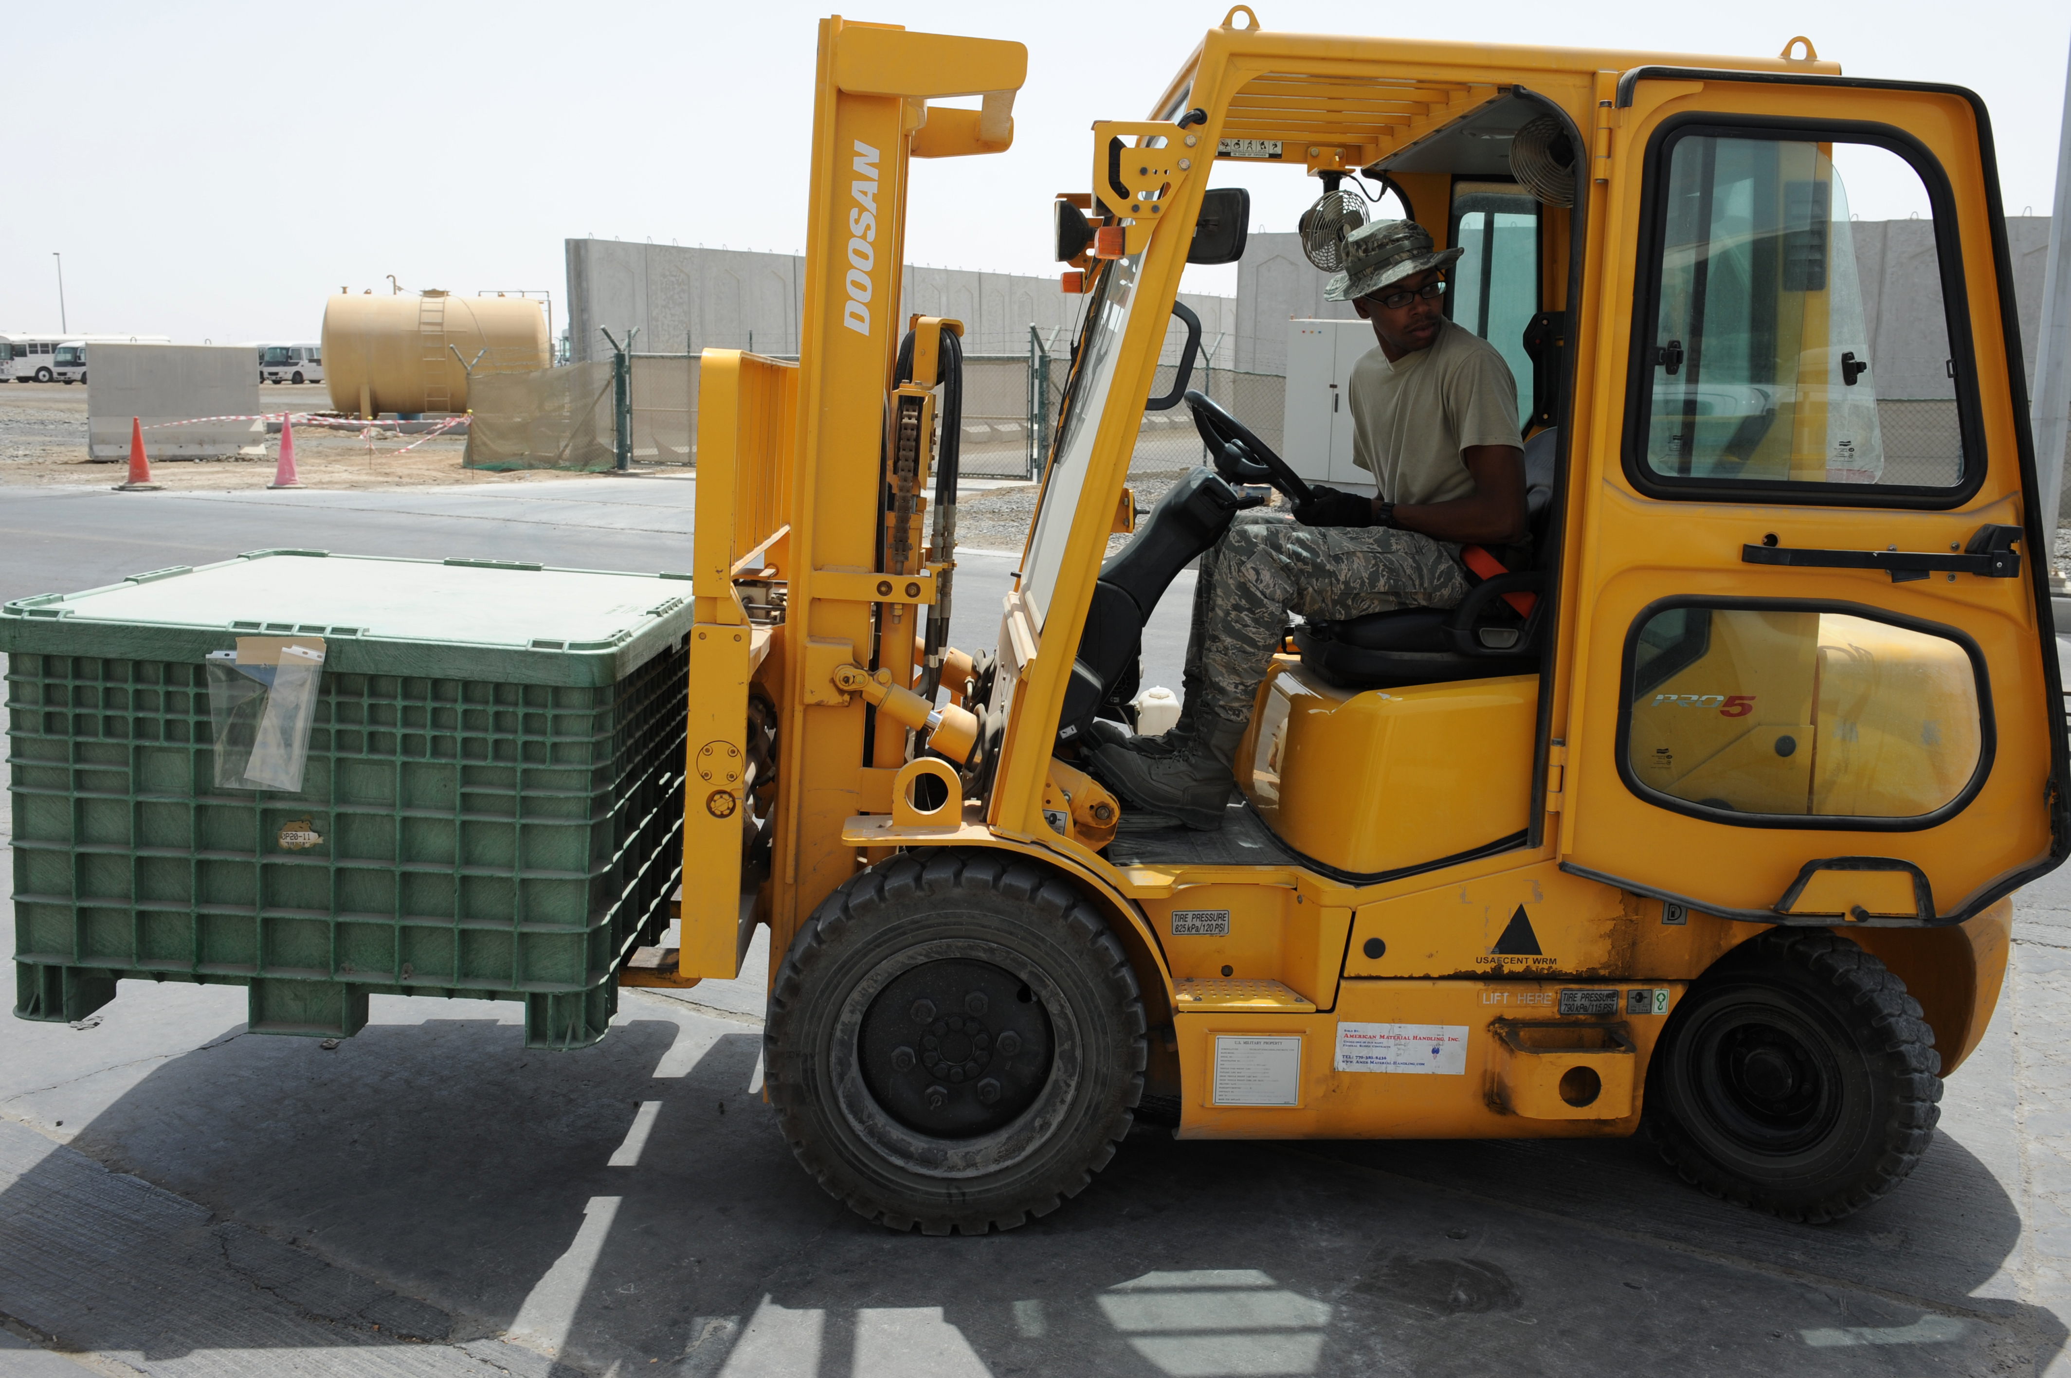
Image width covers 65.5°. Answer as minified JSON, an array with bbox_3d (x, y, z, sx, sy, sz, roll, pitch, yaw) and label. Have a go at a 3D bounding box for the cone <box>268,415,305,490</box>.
[{"bbox_3d":[-9.587,-3.032,20.600,0.460,0.930,0.460,-4,12,-24],"label":"cone"}]

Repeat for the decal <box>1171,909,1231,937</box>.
[{"bbox_3d":[0.318,0.450,3.090,0.112,0.052,0.004,1,10,-2],"label":"decal"}]

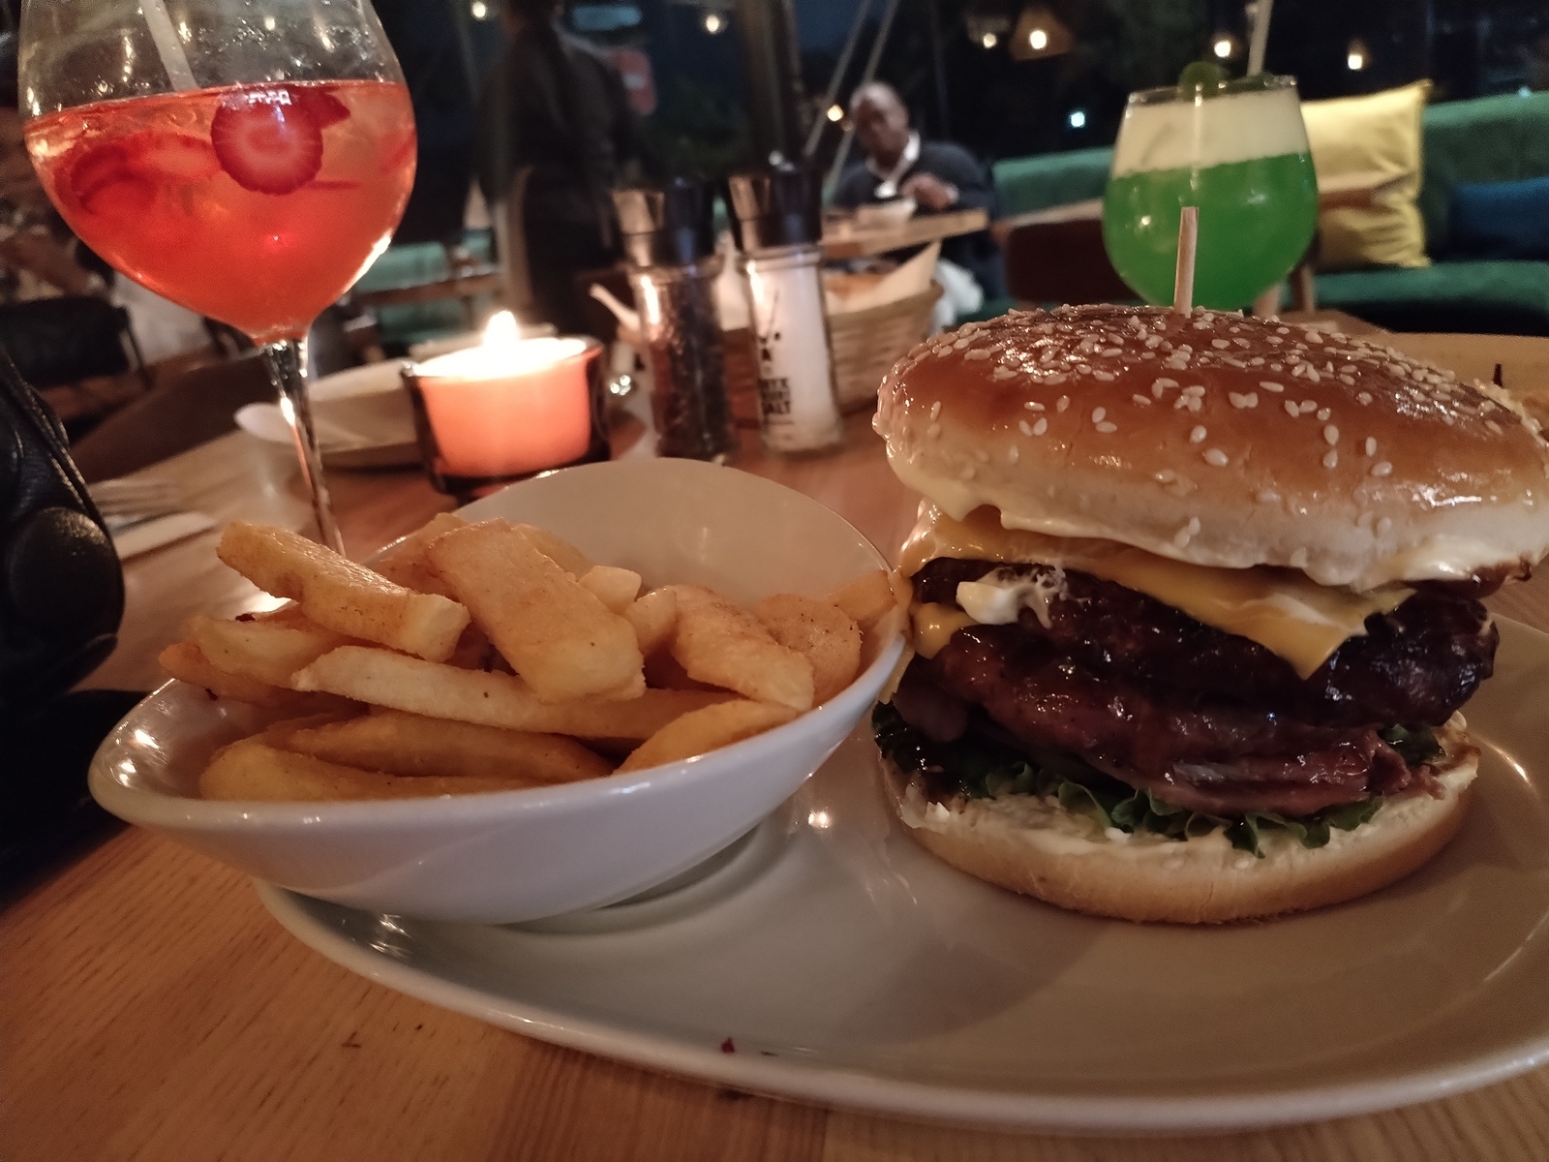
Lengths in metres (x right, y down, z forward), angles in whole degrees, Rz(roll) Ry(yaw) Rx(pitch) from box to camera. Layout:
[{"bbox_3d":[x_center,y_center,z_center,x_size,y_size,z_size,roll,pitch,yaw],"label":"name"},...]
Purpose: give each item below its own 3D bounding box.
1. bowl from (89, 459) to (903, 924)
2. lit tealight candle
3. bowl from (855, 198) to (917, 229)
[{"bbox_3d":[-0.050,0.022,0.260,0.153,0.060,0.157,-7,20,0],"label":"bowl"},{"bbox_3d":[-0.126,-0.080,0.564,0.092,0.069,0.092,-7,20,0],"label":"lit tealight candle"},{"bbox_3d":[0.258,-0.852,2.700,0.143,0.052,0.143,-7,20,0],"label":"bowl"}]

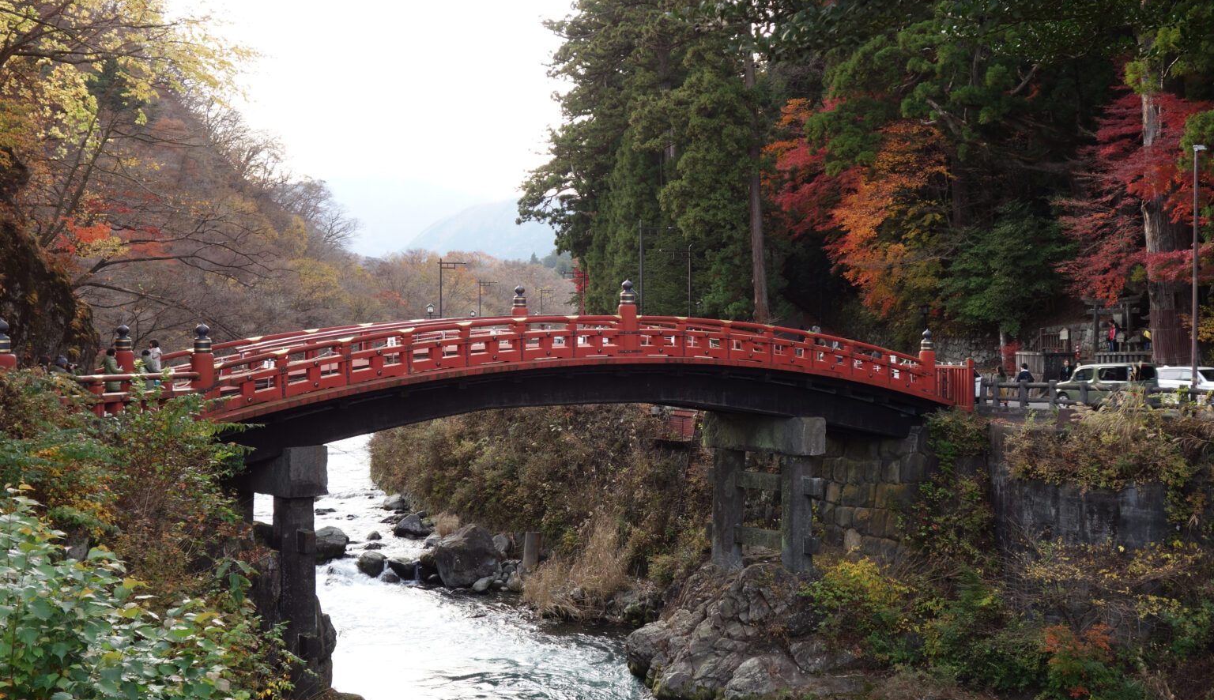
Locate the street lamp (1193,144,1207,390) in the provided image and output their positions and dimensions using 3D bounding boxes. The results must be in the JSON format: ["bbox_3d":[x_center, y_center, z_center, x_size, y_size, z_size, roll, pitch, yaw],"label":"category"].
[{"bbox_3d":[19.600,-2.300,50.200,0.700,8.900,0.250,0,0,-37],"label":"street lamp"}]

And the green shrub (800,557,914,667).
[{"bbox_3d":[8.200,8.550,50.200,3.700,3.300,2.900,0,0,0],"label":"green shrub"}]

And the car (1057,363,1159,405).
[{"bbox_3d":[18.980,1.280,58.000,1.700,1.650,3.890,0,0,-33],"label":"car"}]

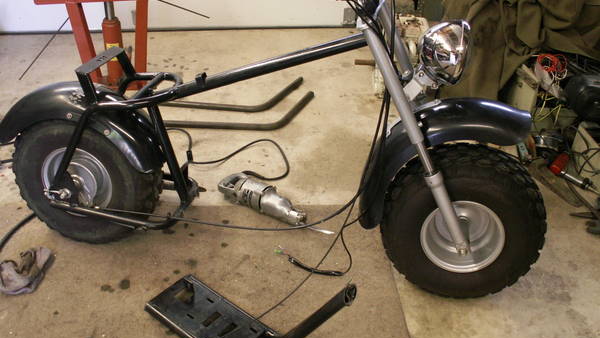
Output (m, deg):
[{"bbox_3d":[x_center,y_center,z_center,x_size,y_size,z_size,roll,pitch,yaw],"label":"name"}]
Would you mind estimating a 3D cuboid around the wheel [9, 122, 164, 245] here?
[{"bbox_3d":[-0.662,0.012,1.912,0.468,0.468,0.176,9,27,10],"label":"wheel"}]

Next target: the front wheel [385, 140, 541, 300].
[{"bbox_3d":[0.471,0.157,1.766,0.468,0.468,0.176,8,27,9],"label":"front wheel"}]

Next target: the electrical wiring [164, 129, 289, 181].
[{"bbox_3d":[-0.337,-0.075,2.606,0.610,0.050,0.380,7,26,7],"label":"electrical wiring"}]

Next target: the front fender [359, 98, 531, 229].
[{"bbox_3d":[0.395,0.002,1.709,0.425,0.420,0.190,8,27,9],"label":"front fender"}]

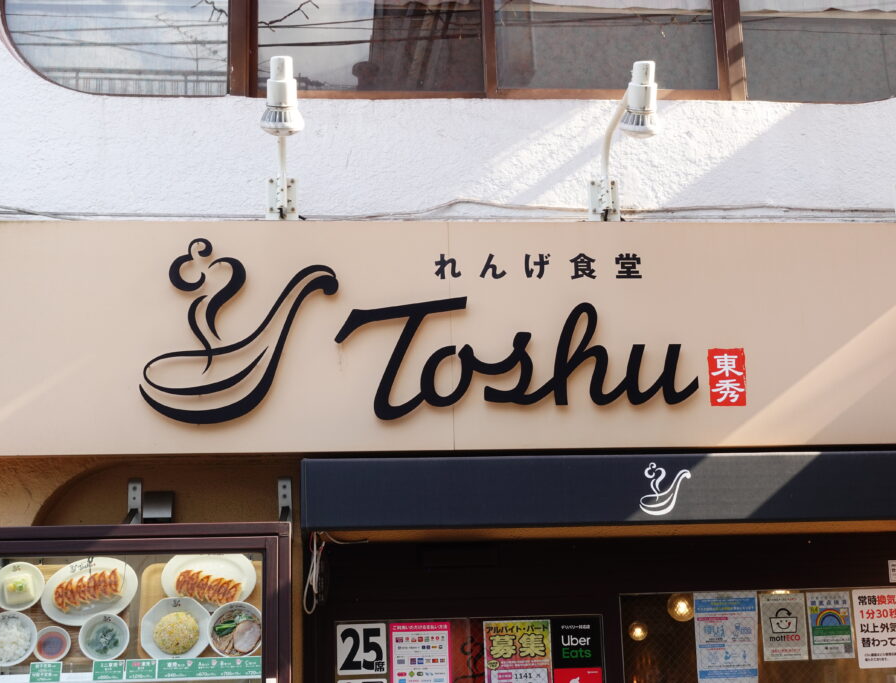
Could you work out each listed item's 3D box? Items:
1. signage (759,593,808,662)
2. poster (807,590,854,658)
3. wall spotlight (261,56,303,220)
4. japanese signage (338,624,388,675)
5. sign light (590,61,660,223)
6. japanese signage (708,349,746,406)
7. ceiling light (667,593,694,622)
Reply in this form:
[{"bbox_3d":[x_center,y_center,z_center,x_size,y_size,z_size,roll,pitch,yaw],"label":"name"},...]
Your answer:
[{"bbox_3d":[1.076,0.914,4.459,0.146,0.209,0.010,0,-12,-5],"label":"signage"},{"bbox_3d":[1.229,0.911,4.474,0.143,0.210,0.010,0,-12,-5],"label":"poster"},{"bbox_3d":[-0.496,-0.610,4.217,0.131,0.344,0.550,0,-13,-5],"label":"wall spotlight"},{"bbox_3d":[-0.266,0.952,4.309,0.151,0.152,0.010,0,-13,-5],"label":"japanese signage"},{"bbox_3d":[0.545,-0.613,4.303,0.130,0.343,0.550,0,-13,-5],"label":"sign light"},{"bbox_3d":[0.872,0.113,4.341,0.111,0.182,0.015,0,-13,-5],"label":"japanese signage"},{"bbox_3d":[0.957,1.069,5.703,0.118,0.155,0.118,0,-13,-5],"label":"ceiling light"}]

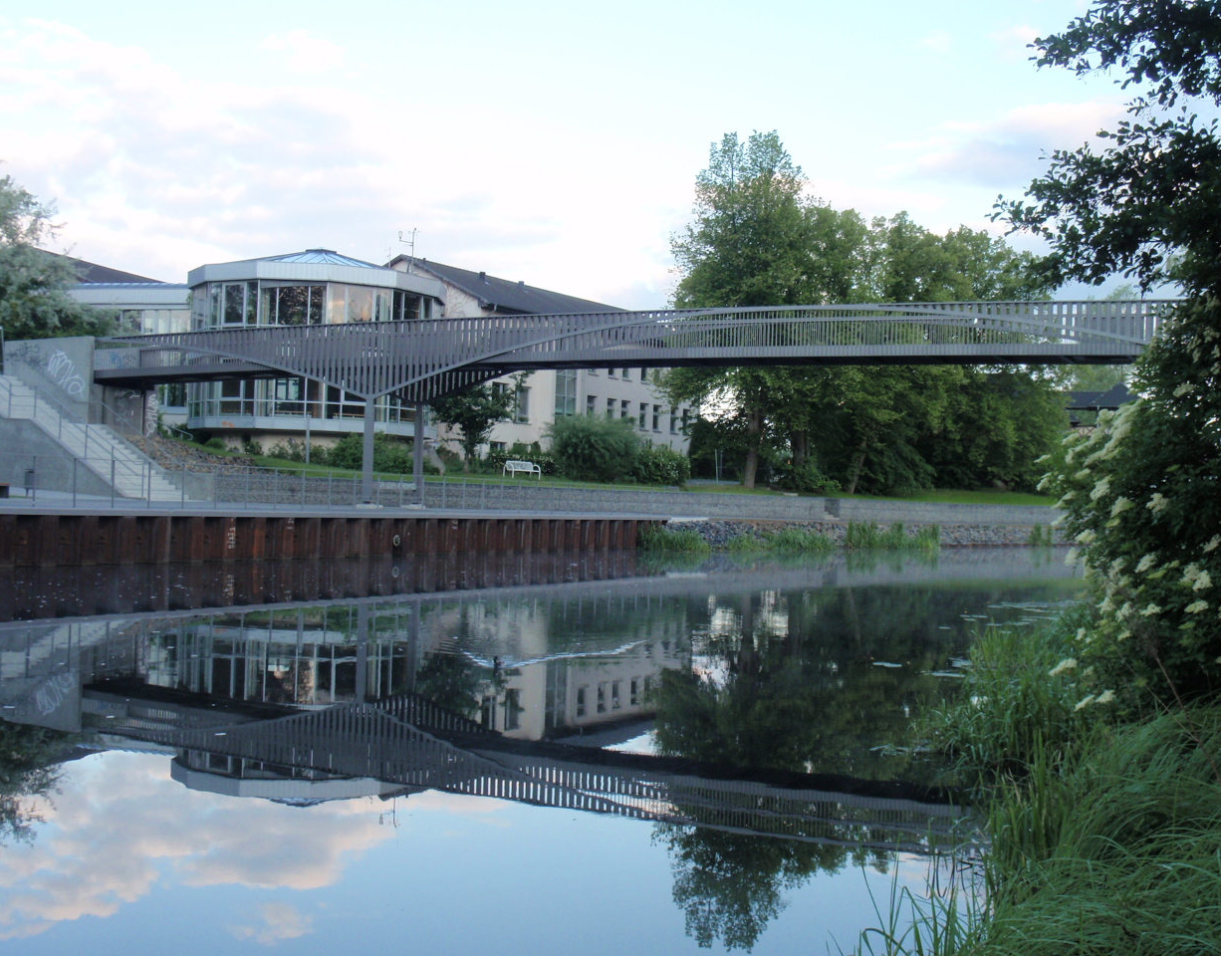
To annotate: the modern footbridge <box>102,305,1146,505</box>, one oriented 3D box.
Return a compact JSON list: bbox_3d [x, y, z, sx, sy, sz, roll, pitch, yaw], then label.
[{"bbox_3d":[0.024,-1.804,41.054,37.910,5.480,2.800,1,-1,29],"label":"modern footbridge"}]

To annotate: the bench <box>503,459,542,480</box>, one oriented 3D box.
[{"bbox_3d":[-3.989,-0.328,66.514,1.600,0.800,0.670,3,-1,-41],"label":"bench"}]

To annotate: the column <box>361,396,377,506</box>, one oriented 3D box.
[{"bbox_3d":[-7.158,-0.805,43.625,0.250,3.140,0.250,1,-1,29],"label":"column"}]

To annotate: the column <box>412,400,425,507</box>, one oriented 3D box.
[{"bbox_3d":[-5.960,-0.744,45.770,0.250,3.190,0.250,1,-1,29],"label":"column"}]

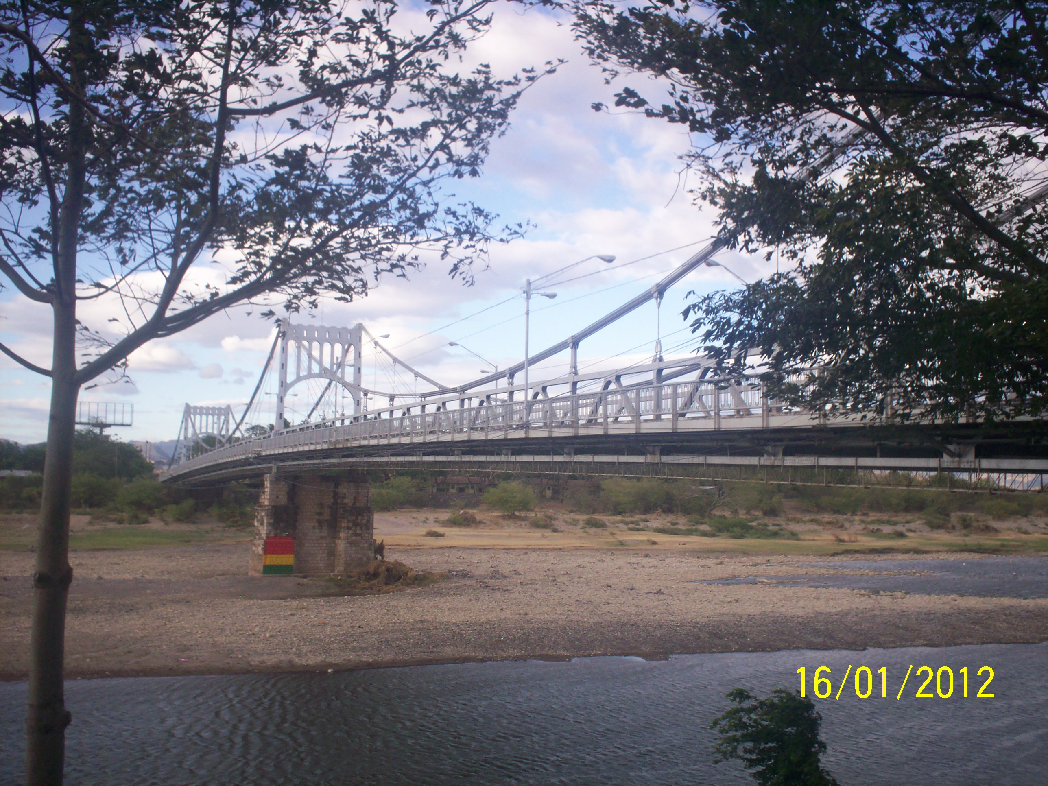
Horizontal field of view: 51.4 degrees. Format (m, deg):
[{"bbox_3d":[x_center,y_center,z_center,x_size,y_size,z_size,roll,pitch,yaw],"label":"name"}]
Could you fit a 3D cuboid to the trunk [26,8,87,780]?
[{"bbox_3d":[-2.555,-0.064,6.032,0.230,4.446,0.230,2,-6,-23],"label":"trunk"}]

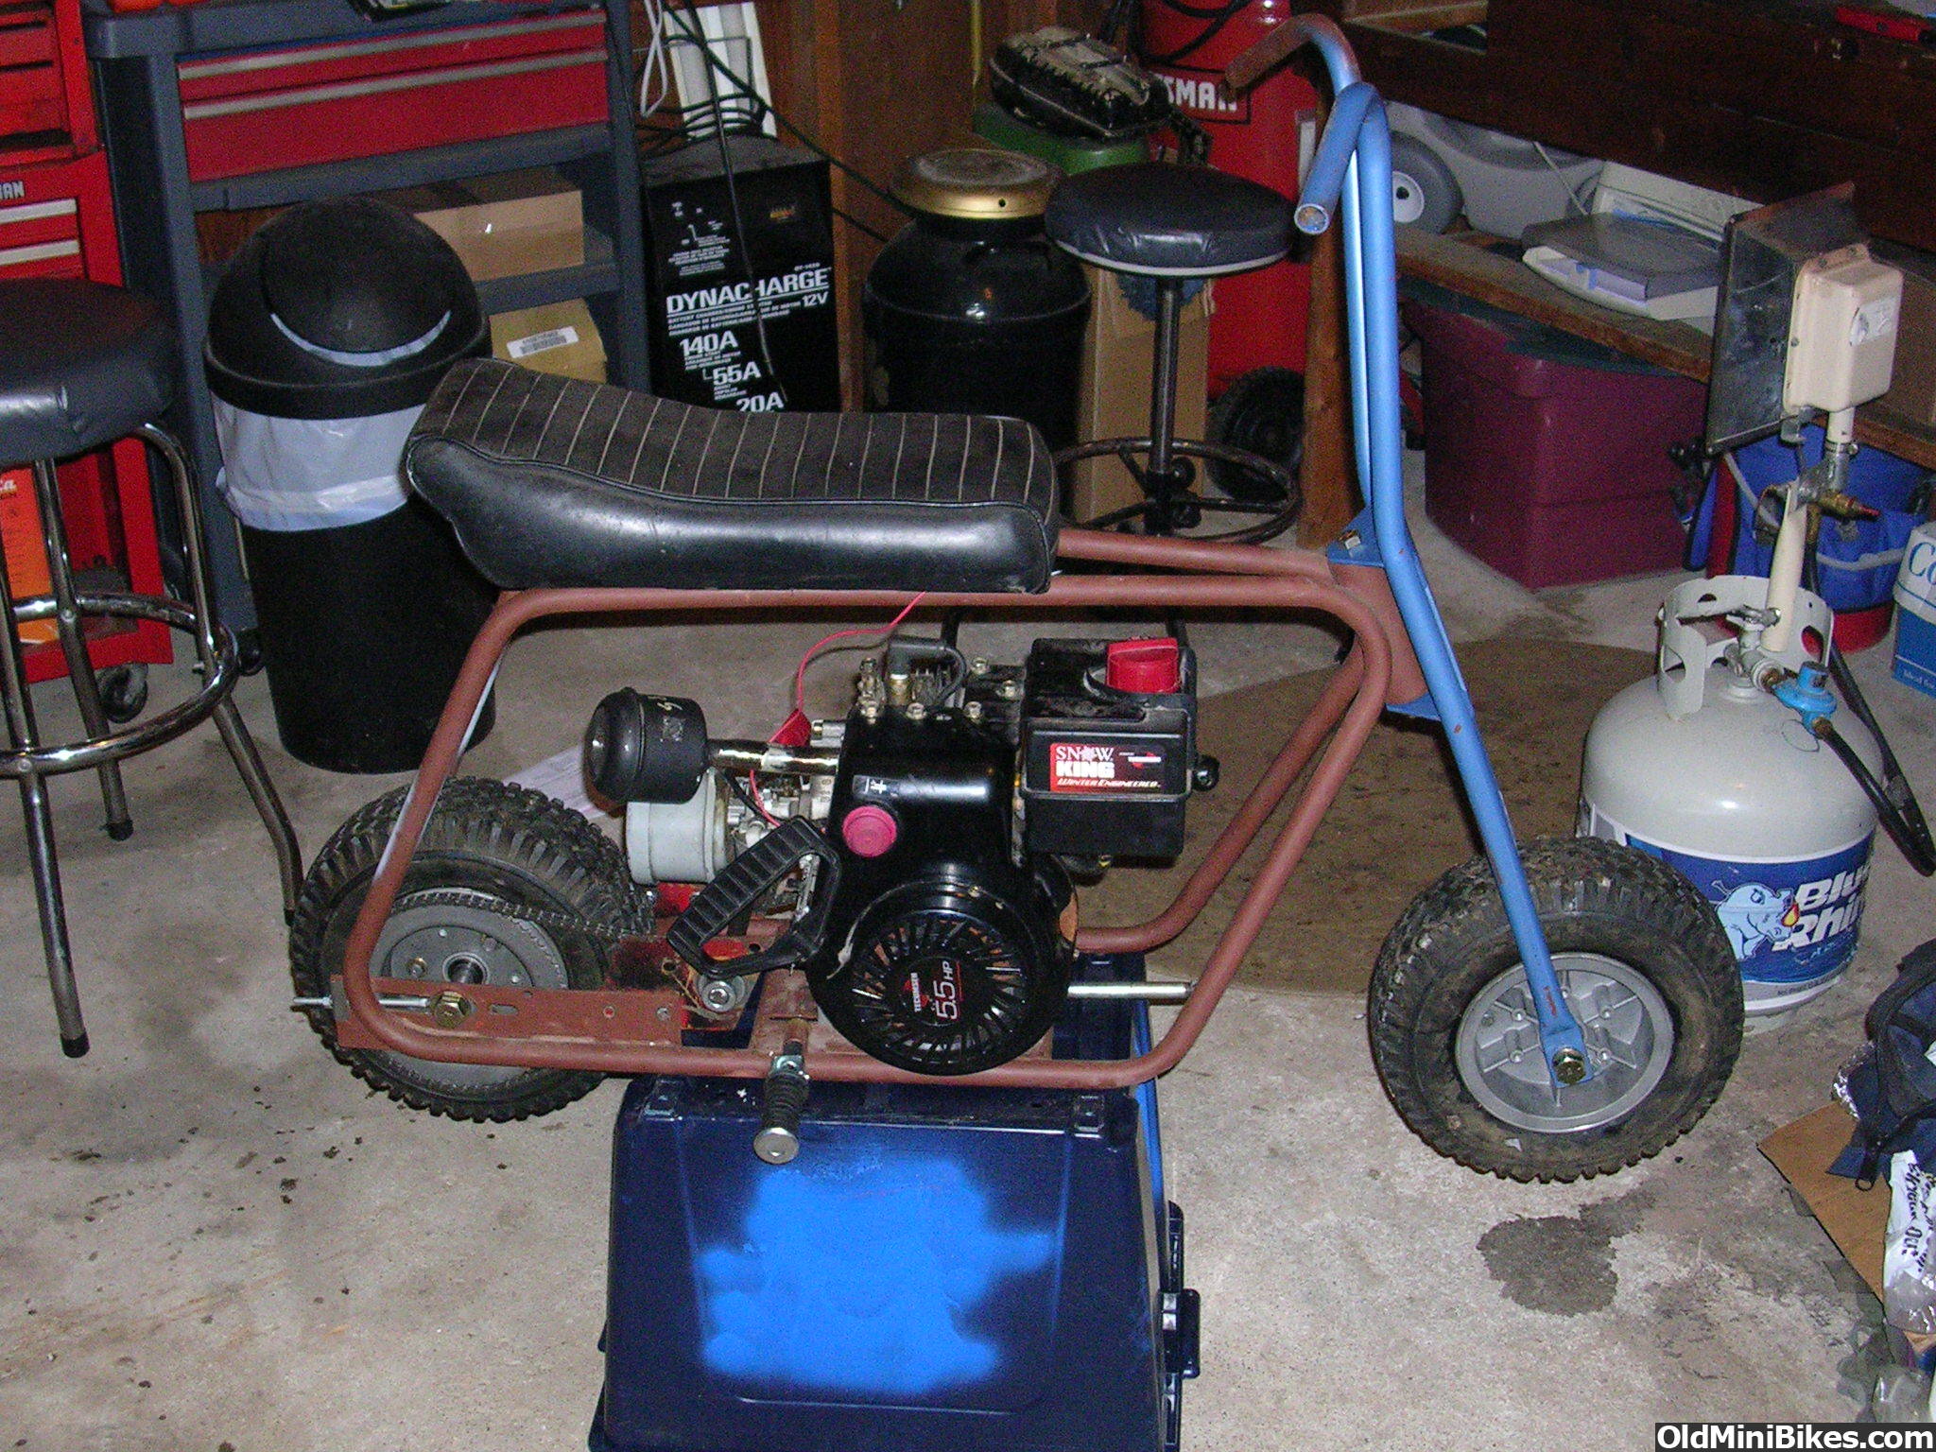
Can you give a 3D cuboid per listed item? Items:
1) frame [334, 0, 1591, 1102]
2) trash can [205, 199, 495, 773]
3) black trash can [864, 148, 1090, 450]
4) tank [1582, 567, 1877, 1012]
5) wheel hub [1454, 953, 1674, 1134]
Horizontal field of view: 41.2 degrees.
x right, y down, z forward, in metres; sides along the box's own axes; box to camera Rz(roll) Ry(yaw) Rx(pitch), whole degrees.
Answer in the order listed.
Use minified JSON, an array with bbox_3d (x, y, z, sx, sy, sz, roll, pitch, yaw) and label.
[{"bbox_3d":[-0.008,-0.118,2.042,1.040,0.830,0.520,1,25,4],"label":"frame"},{"bbox_3d":[-0.800,-0.329,3.394,0.365,0.728,0.365,-1,25,0],"label":"trash can"},{"bbox_3d":[0.018,-0.523,3.880,0.335,0.650,0.335,-1,25,0],"label":"black trash can"},{"bbox_3d":[0.820,0.082,2.787,0.312,0.458,0.312,-15,29,-28],"label":"tank"},{"bbox_3d":[0.496,0.247,2.167,0.182,0.182,0.090,1,25,4],"label":"wheel hub"}]

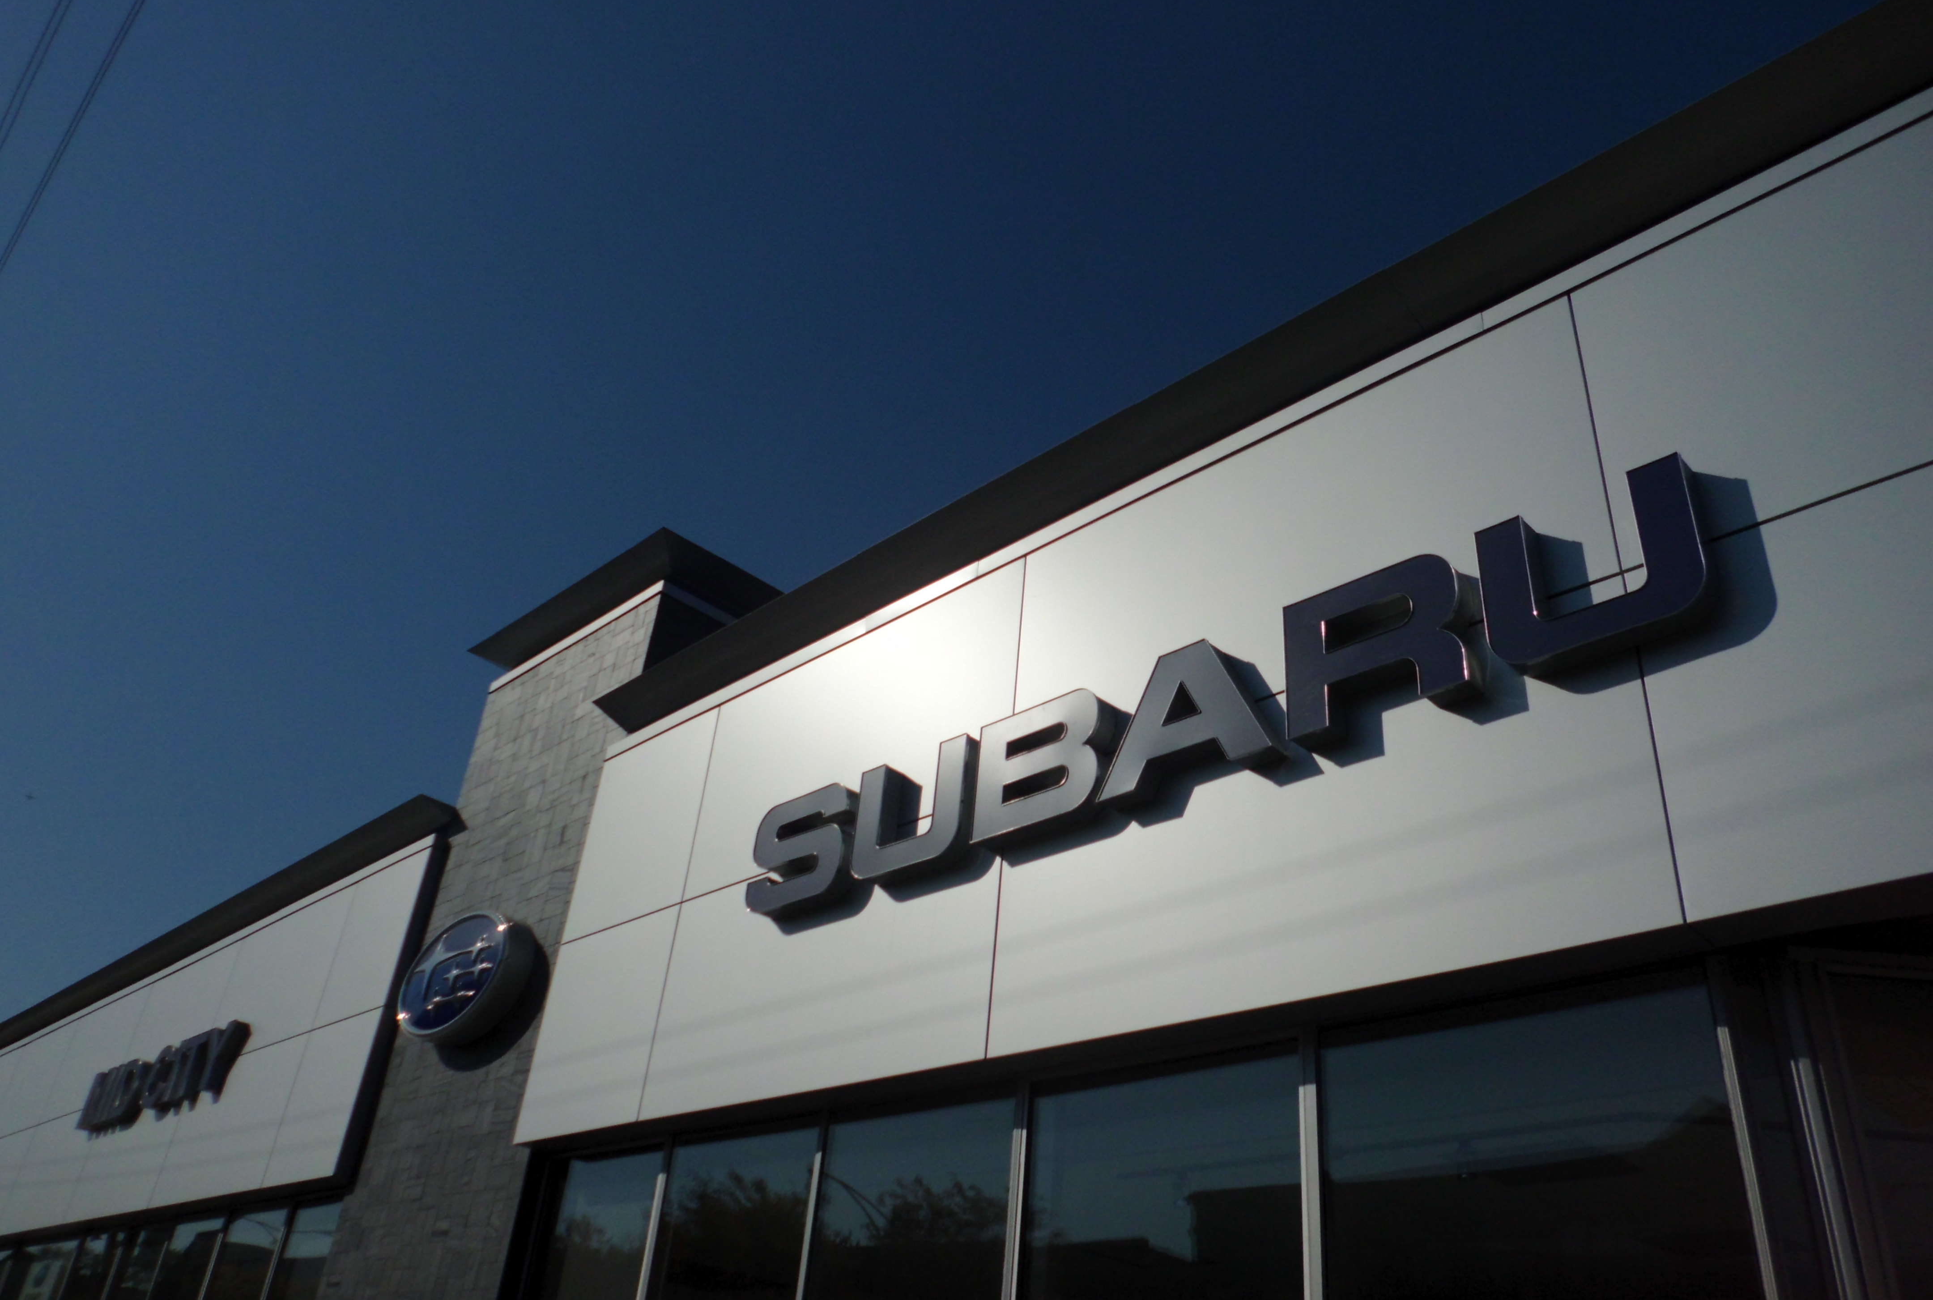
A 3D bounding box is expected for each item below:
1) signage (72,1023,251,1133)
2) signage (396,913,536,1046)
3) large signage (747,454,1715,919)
[{"bbox_3d":[-7.478,3.985,13.415,0.125,0.548,3.694,30,-39,-35],"label":"signage"},{"bbox_3d":[-3.370,2.212,9.779,0.228,0.818,1.444,30,-39,-35],"label":"signage"},{"bbox_3d":[0.618,0.390,6.071,0.125,0.585,4.802,30,-39,-35],"label":"large signage"}]

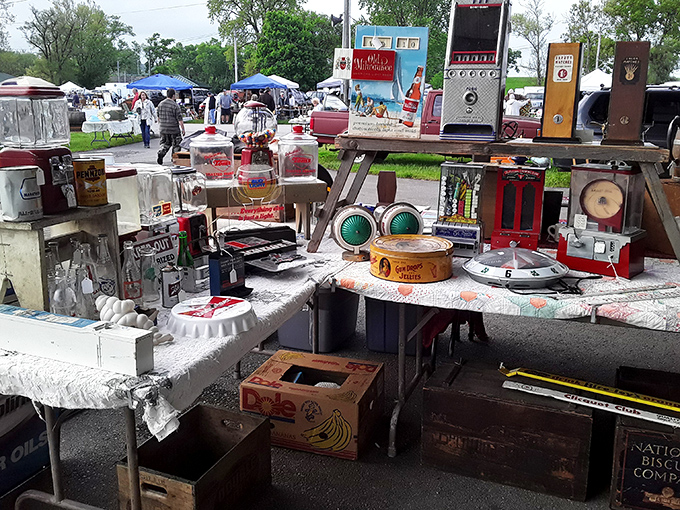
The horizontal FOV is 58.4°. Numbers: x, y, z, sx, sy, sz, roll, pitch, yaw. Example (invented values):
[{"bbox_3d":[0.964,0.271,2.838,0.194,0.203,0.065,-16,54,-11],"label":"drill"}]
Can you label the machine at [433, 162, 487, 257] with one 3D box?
[{"bbox_3d":[0.512,-0.193,2.559,0.190,0.378,0.130,6,16,23],"label":"machine"}]

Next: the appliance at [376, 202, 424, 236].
[{"bbox_3d":[0.278,-0.116,2.681,0.195,0.232,0.115,-5,15,-17],"label":"appliance"}]

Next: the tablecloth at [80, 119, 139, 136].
[{"bbox_3d":[-7.445,-4.145,19.800,1.850,0.500,0.900,-2,14,-5],"label":"tablecloth"}]

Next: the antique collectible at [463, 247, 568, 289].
[{"bbox_3d":[0.651,0.031,2.240,0.390,0.100,0.390,5,15,19],"label":"antique collectible"}]

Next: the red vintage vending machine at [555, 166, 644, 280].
[{"bbox_3d":[1.141,-0.170,2.626,0.310,0.450,0.200,13,18,44],"label":"red vintage vending machine"}]

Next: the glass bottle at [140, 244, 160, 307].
[{"bbox_3d":[-0.678,0.073,2.156,0.070,0.200,0.070,0,13,0],"label":"glass bottle"}]

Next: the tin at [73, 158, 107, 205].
[{"bbox_3d":[-0.782,-0.229,1.910,0.103,0.142,0.103,-8,16,-26],"label":"tin"}]

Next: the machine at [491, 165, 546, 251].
[{"bbox_3d":[0.785,-0.188,2.652,0.200,0.385,0.170,5,15,19],"label":"machine"}]

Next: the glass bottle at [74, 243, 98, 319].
[{"bbox_3d":[-0.781,0.099,1.848,0.068,0.255,0.068,-5,15,-19],"label":"glass bottle"}]

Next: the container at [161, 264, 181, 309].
[{"bbox_3d":[-0.581,0.103,2.073,0.065,0.135,0.065,0,14,0],"label":"container"}]

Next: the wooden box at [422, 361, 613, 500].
[{"bbox_3d":[0.669,0.671,2.418,0.609,0.331,0.318,5,14,23],"label":"wooden box"}]

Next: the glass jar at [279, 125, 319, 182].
[{"bbox_3d":[-0.195,-0.482,2.870,0.187,0.257,0.187,-4,15,-12],"label":"glass jar"}]

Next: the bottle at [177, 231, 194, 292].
[{"bbox_3d":[-0.593,0.019,2.318,0.062,0.230,0.062,0,13,0],"label":"bottle"}]

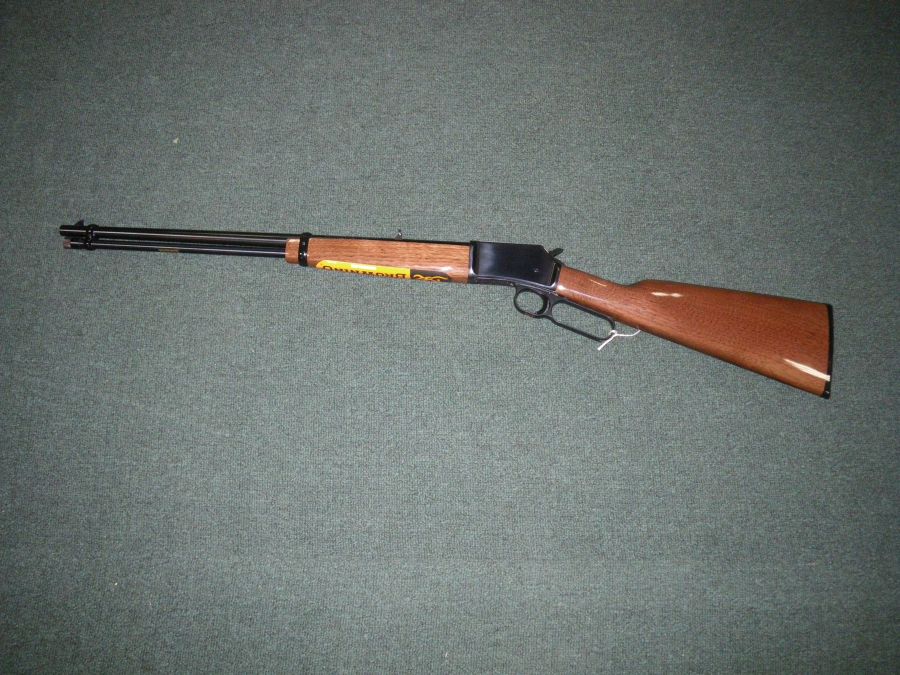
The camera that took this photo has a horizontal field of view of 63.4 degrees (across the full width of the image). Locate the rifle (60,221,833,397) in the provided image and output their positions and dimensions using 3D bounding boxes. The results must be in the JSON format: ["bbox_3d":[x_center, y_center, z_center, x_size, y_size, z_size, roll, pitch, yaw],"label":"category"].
[{"bbox_3d":[-0.009,-0.039,0.855,0.933,0.044,0.185,3,73,-1],"label":"rifle"}]

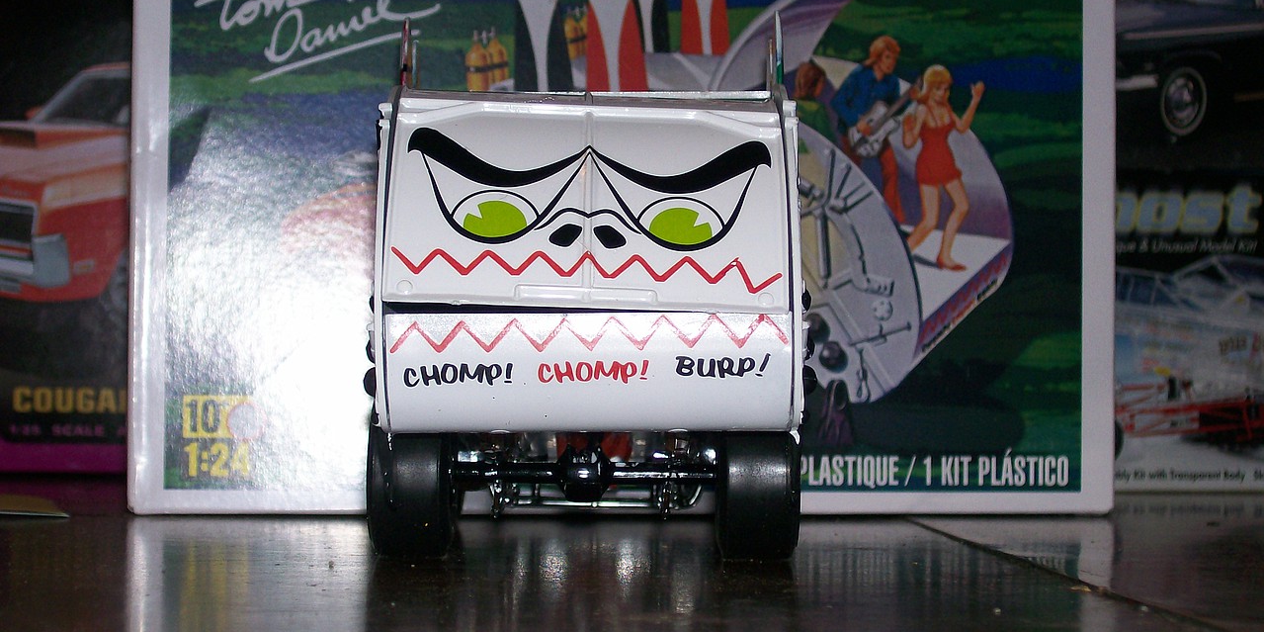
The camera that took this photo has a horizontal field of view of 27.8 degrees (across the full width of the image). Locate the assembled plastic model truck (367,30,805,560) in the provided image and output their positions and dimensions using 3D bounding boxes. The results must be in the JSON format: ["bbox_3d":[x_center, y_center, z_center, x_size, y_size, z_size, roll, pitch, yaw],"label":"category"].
[{"bbox_3d":[-0.009,-0.004,0.515,0.081,0.098,0.145,0,-2,-1],"label":"assembled plastic model truck"}]

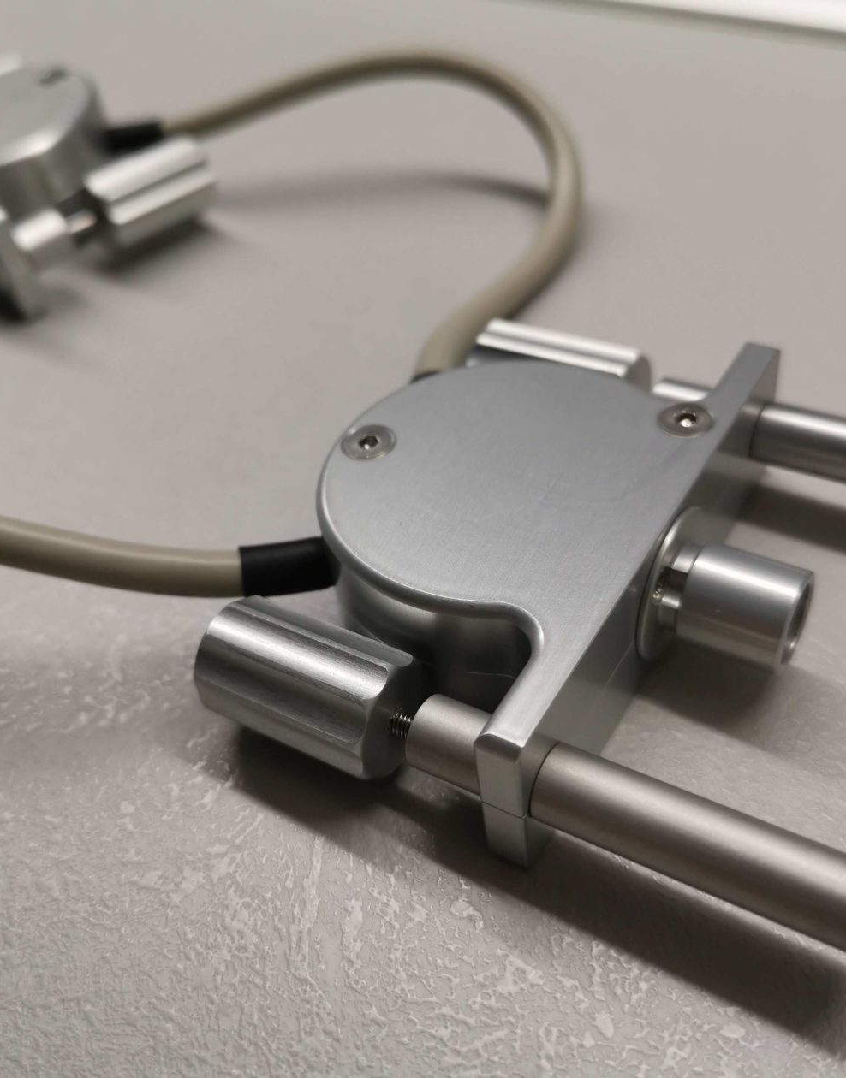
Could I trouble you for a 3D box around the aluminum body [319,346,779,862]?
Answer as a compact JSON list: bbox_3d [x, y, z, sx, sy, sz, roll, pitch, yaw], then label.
[{"bbox_3d":[0.010,-0.001,0.137,0.043,0.019,0.071,18,47,27],"label":"aluminum body"}]

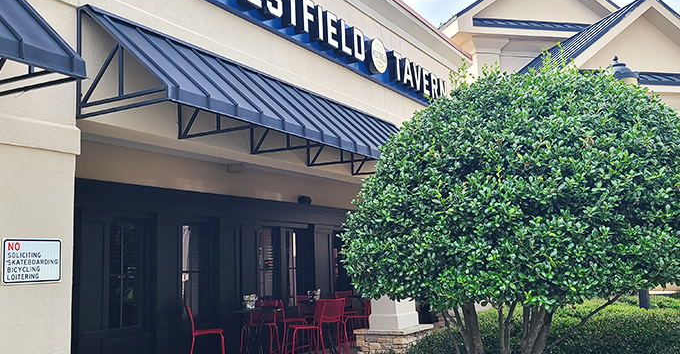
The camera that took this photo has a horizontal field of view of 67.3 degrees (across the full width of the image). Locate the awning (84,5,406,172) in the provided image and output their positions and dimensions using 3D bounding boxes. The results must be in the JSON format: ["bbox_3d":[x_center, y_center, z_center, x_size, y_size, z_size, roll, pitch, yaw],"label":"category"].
[{"bbox_3d":[-0.155,-0.670,5.591,1.180,0.887,4.780,-6,-11,37],"label":"awning"}]

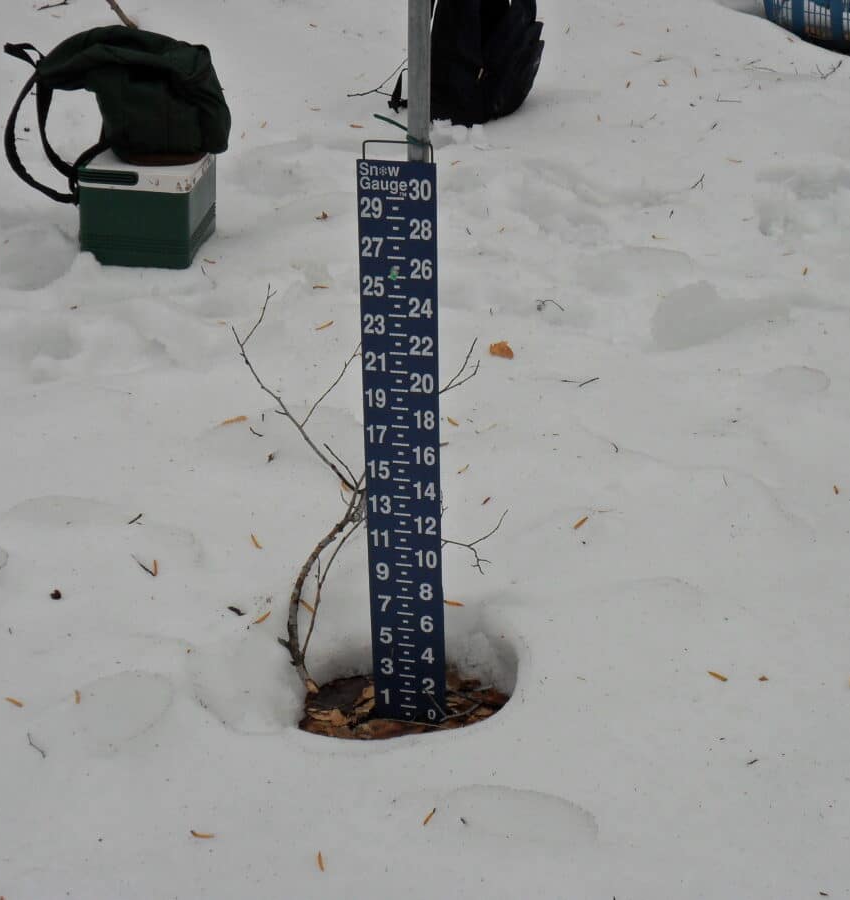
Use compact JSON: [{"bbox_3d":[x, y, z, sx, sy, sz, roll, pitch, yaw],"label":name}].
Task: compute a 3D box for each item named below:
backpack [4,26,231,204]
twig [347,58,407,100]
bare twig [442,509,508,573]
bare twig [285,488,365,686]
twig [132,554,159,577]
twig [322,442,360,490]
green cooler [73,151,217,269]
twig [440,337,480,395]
[{"bbox_3d":[-0.633,-0.700,3.759,0.440,0.295,0.260,3,28,5],"label":"backpack"},{"bbox_3d":[-0.128,-0.979,4.750,0.163,0.090,0.090,0,28,0],"label":"twig"},{"bbox_3d":[0.066,0.121,2.420,0.088,0.085,0.060,0,28,0],"label":"bare twig"},{"bbox_3d":[-0.136,0.188,2.460,0.108,0.290,0.090,0,28,0],"label":"bare twig"},{"bbox_3d":[-0.419,0.168,2.682,0.018,0.012,0.064,-19,33,-33],"label":"twig"},{"bbox_3d":[-0.112,0.022,2.380,0.050,0.066,0.035,0,28,0],"label":"twig"},{"bbox_3d":[-0.583,-0.529,3.816,0.230,0.205,0.250,4,26,4],"label":"green cooler"},{"bbox_3d":[0.046,-0.111,2.360,0.050,0.078,0.040,0,28,0],"label":"twig"}]

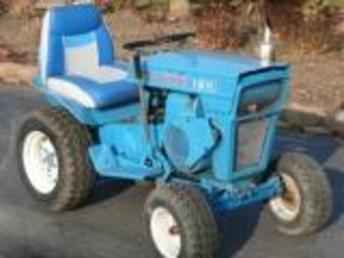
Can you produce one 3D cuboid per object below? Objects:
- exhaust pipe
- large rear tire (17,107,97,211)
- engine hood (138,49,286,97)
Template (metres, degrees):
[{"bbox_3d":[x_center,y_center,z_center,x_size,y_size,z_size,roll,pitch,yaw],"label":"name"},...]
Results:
[{"bbox_3d":[0.435,-0.400,3.846,0.065,0.230,0.065,-1,13,0],"label":"exhaust pipe"},{"bbox_3d":[-0.654,0.172,4.670,0.210,0.580,0.580,-12,17,-39],"label":"large rear tire"},{"bbox_3d":[0.205,-0.272,4.031,0.340,0.170,0.690,-12,15,-39],"label":"engine hood"}]

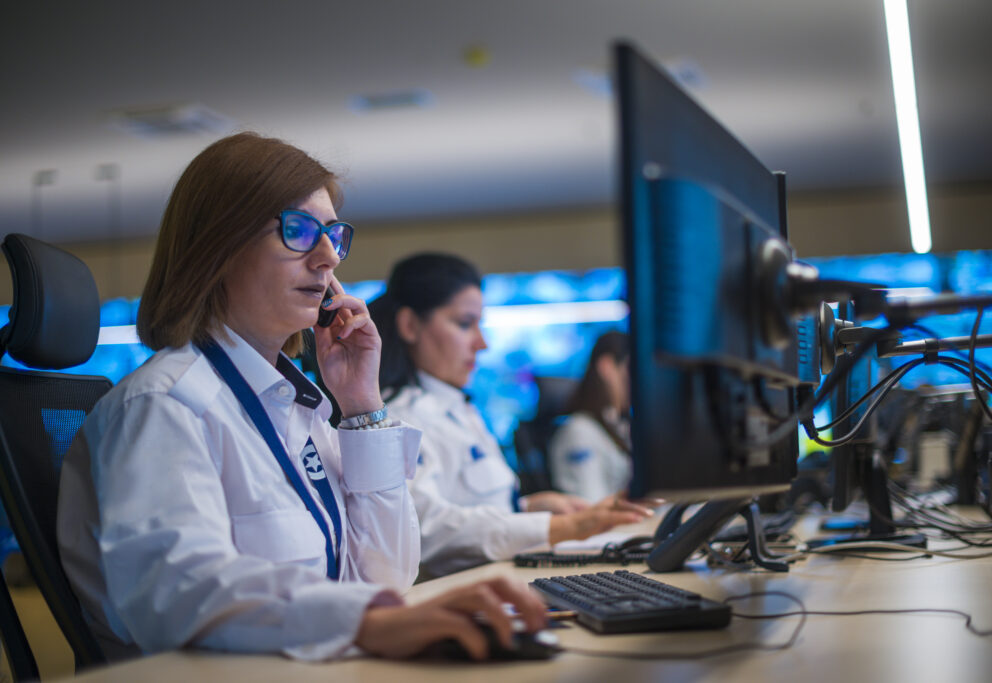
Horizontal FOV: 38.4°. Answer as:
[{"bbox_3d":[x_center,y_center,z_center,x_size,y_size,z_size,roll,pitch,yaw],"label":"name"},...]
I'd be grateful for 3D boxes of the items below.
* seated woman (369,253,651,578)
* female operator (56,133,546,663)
[{"bbox_3d":[0.043,0.484,2.577,0.620,1.290,0.550,-2,-5,16],"label":"seated woman"},{"bbox_3d":[-0.133,0.402,1.561,0.640,1.300,0.620,-3,-5,18],"label":"female operator"}]

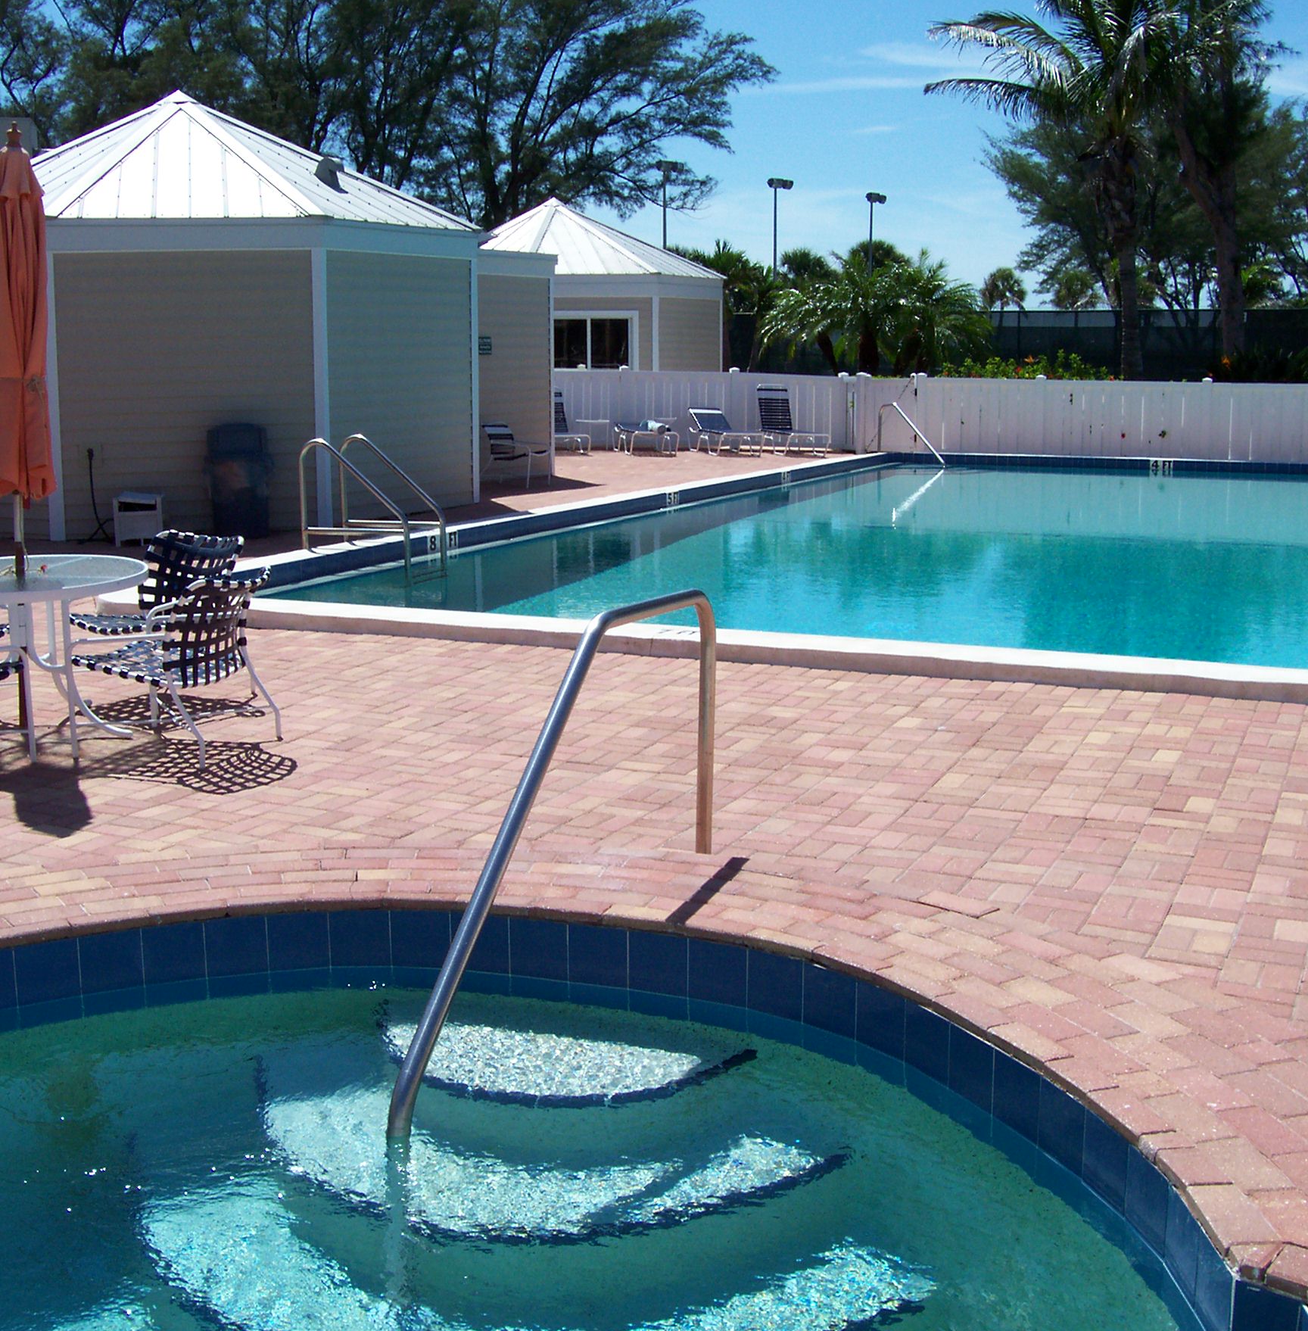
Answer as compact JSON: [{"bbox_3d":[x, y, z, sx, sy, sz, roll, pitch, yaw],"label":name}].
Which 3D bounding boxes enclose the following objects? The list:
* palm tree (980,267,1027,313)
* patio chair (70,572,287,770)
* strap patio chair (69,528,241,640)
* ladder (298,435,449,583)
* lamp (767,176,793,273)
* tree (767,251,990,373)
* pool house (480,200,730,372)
[{"bbox_3d":[18.339,-18.290,90.164,2.488,5.238,2.488,2,11,11],"label":"palm tree"},{"bbox_3d":[-1.985,-0.024,7.081,0.660,0.750,0.610,4,12,18],"label":"patio chair"},{"bbox_3d":[-2.310,-0.214,7.986,0.610,0.770,0.660,11,16,44],"label":"strap patio chair"},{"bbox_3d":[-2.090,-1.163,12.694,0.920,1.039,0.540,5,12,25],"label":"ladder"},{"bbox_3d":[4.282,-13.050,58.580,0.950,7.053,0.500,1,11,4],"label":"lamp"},{"bbox_3d":[3.694,-5.401,28.494,3.800,2.962,3.600,1,11,7],"label":"tree"},{"bbox_3d":[-1.720,-6.231,30.368,5.500,3.960,5.500,-3,12,-16],"label":"pool house"}]

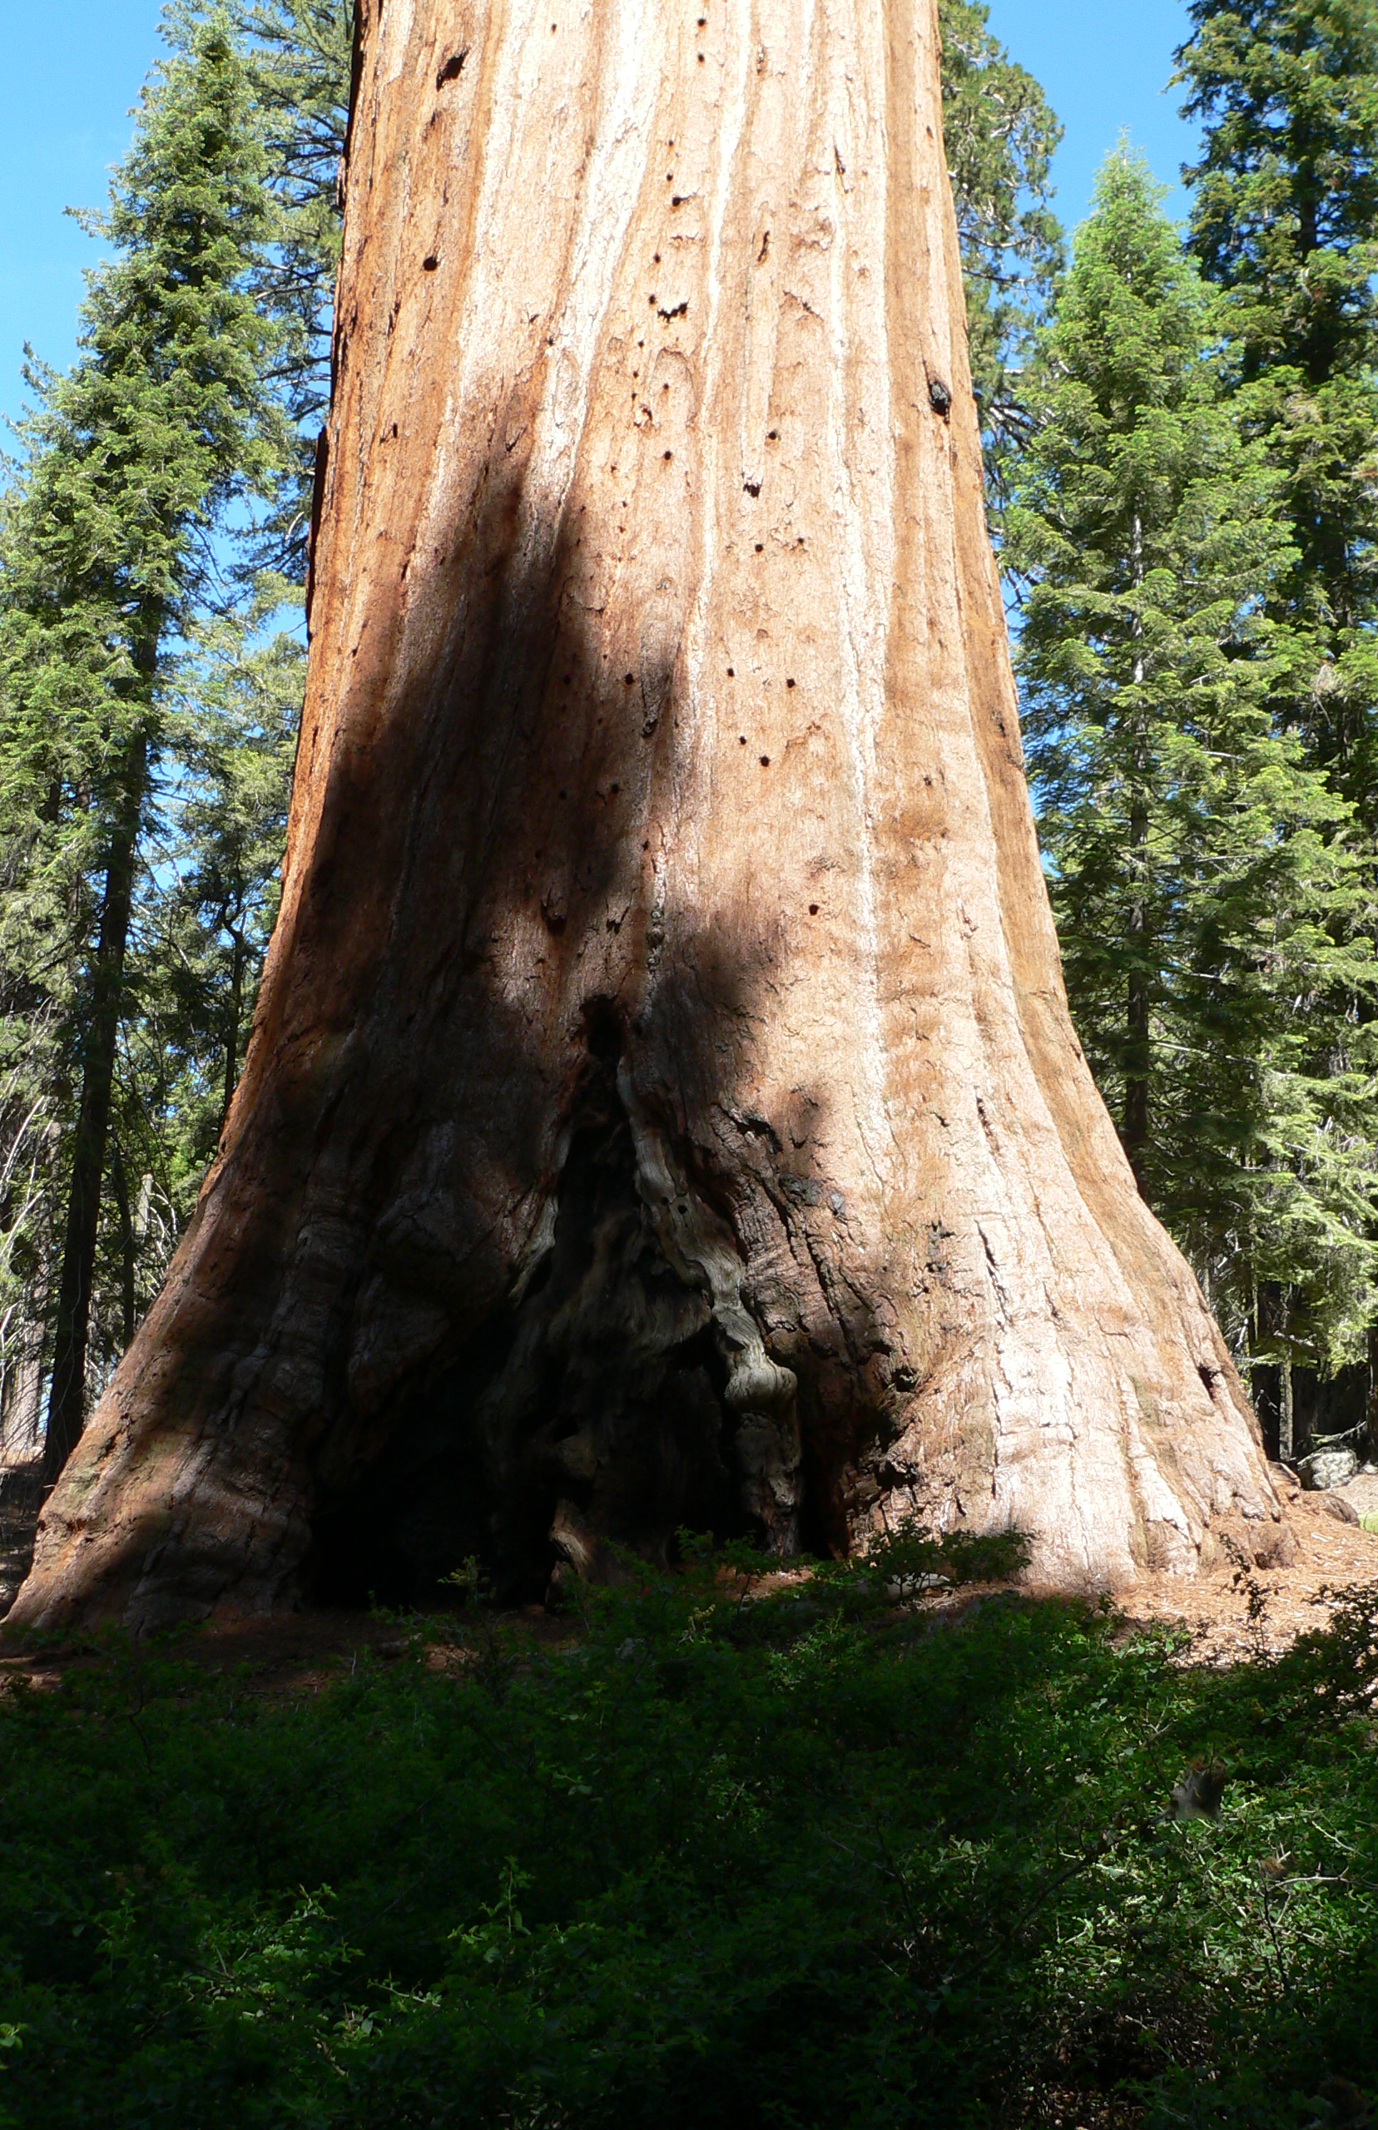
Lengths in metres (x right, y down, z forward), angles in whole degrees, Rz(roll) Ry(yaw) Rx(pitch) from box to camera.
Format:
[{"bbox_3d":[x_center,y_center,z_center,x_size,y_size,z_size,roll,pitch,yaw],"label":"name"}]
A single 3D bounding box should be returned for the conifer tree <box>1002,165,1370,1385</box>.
[{"bbox_3d":[6.221,-4.325,30.761,5.400,19.560,5.400,0,-13,0],"label":"conifer tree"}]

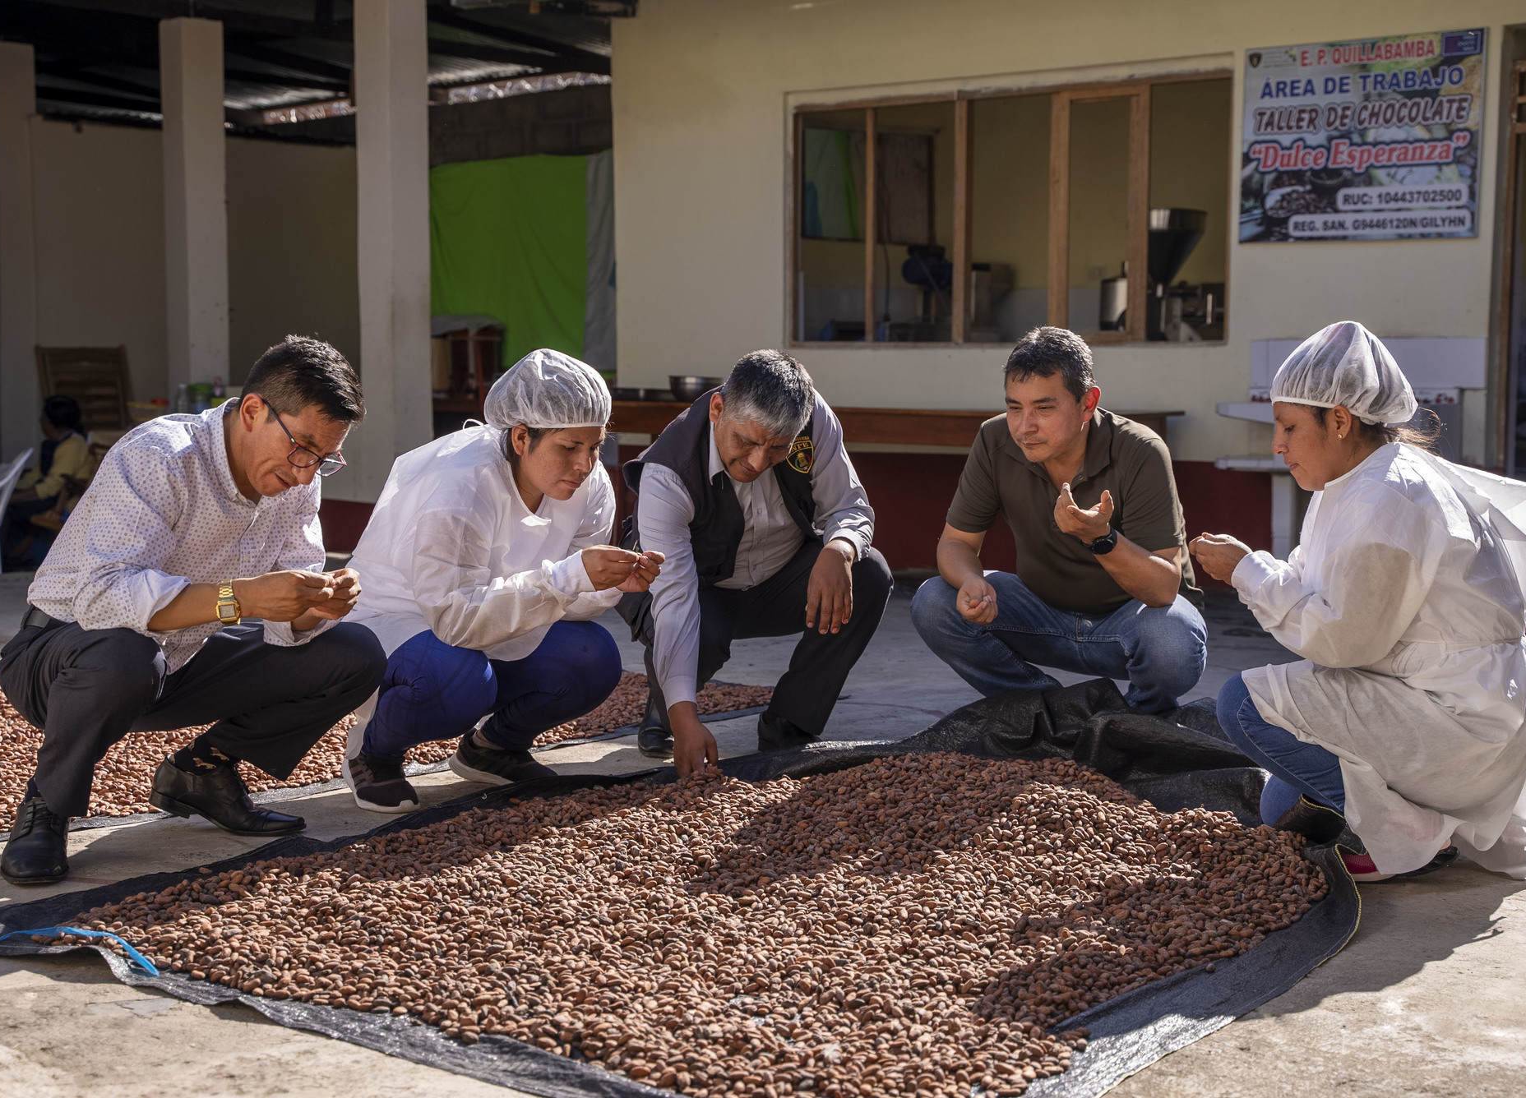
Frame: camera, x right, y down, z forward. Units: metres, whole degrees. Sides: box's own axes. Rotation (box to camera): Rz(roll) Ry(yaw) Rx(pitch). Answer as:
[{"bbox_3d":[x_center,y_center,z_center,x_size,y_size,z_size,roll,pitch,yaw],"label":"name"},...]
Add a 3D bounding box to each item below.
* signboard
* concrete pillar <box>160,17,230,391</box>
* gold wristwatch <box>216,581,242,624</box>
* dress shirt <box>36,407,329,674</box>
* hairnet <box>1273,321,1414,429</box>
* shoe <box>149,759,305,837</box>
[{"bbox_3d":[2.304,-1.582,8.490,0.955,0.775,0.030,3,6,35],"label":"signboard"},{"bbox_3d":[-3.114,-1.412,12.068,0.220,3.011,0.272,4,6,38],"label":"concrete pillar"},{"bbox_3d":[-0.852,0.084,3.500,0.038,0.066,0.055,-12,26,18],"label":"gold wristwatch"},{"bbox_3d":[-1.011,-0.024,3.783,0.440,0.470,0.480,3,6,33],"label":"dress shirt"},{"bbox_3d":[0.970,-0.294,3.660,0.245,0.178,0.205,-1,5,-7],"label":"hairnet"},{"bbox_3d":[-0.977,0.444,3.994,0.290,0.125,0.105,2,5,20],"label":"shoe"}]

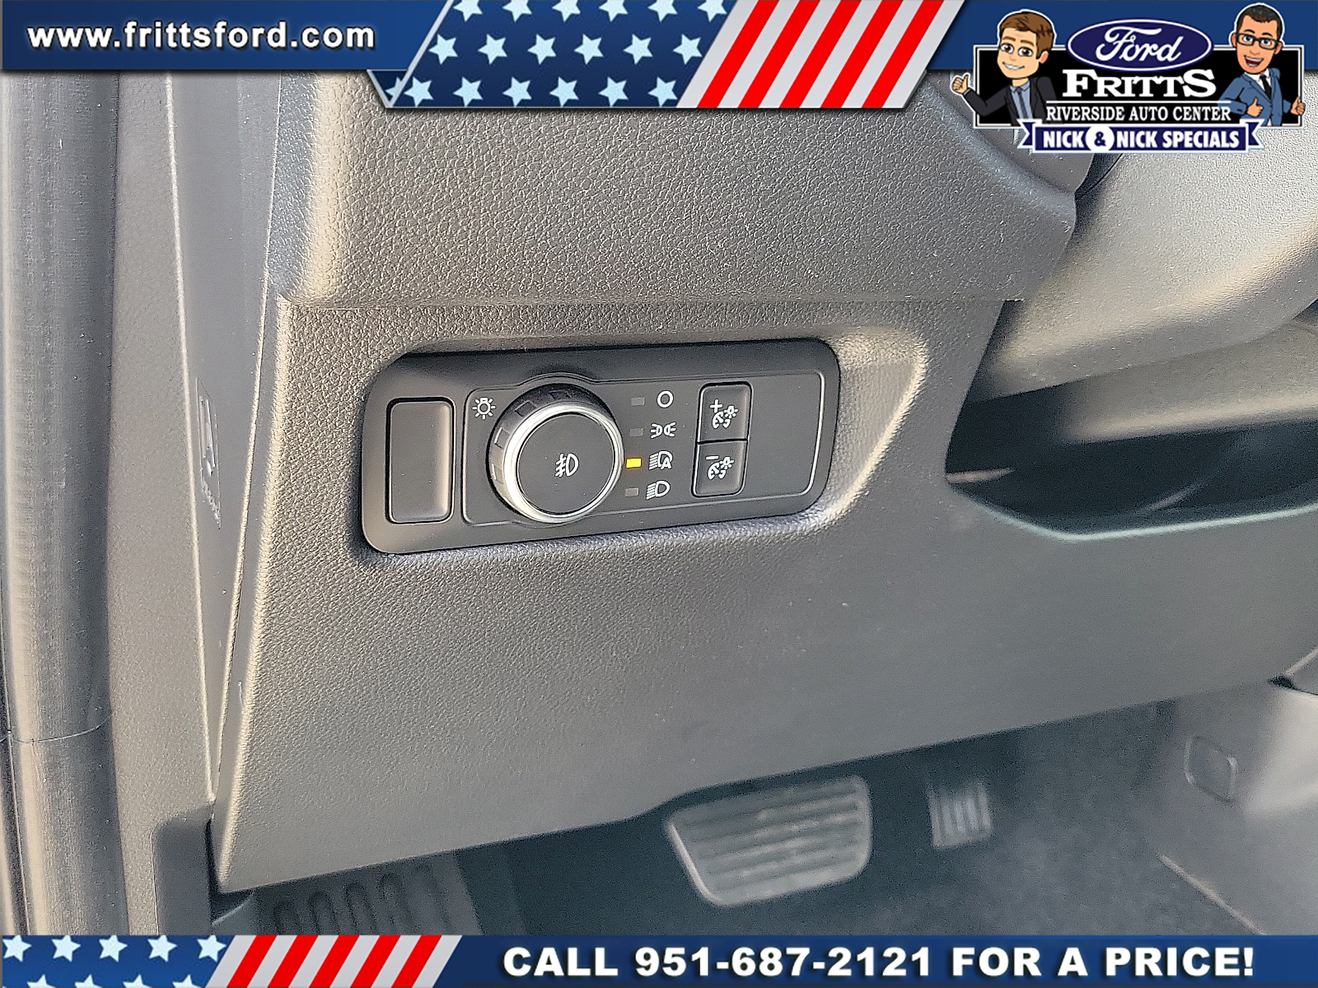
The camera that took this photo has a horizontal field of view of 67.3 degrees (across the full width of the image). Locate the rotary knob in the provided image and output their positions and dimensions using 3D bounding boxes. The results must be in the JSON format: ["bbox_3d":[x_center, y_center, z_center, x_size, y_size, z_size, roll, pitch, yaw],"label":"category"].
[{"bbox_3d":[-0.031,-0.012,0.302,0.040,0.040,0.019,-3,17,-20],"label":"rotary knob"}]

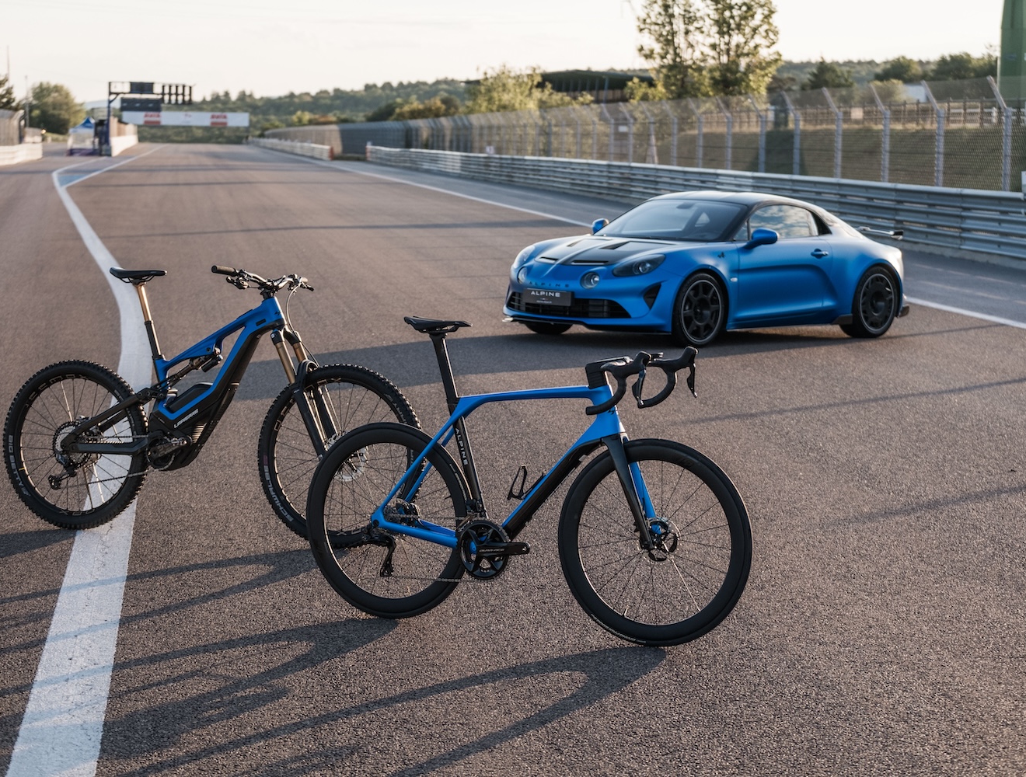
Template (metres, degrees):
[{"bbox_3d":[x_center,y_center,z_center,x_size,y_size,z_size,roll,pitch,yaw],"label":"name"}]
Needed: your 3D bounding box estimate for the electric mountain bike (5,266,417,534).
[{"bbox_3d":[-1.282,0.061,10.102,1.999,1.135,0.780,2,4,23],"label":"electric mountain bike"}]

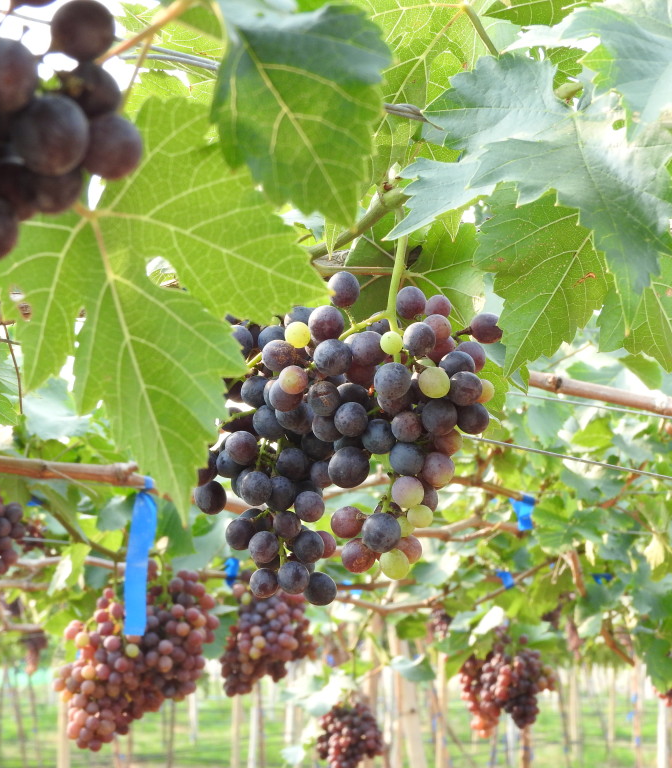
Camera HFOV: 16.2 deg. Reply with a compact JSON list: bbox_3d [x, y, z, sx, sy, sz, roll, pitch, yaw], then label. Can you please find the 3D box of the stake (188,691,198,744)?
[{"bbox_3d":[-1.746,3.793,29.000,0.085,1.300,0.085,0,-7,0],"label":"stake"}]

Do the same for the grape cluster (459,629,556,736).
[{"bbox_3d":[0.279,0.486,3.850,0.157,0.172,0.130,0,-7,0],"label":"grape cluster"}]

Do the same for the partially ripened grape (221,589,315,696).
[{"bbox_3d":[-0.096,0.360,3.300,0.131,0.151,0.110,0,-7,0],"label":"partially ripened grape"}]

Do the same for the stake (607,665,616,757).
[{"bbox_3d":[3.260,3.757,28.000,0.085,1.300,0.085,0,-7,0],"label":"stake"}]

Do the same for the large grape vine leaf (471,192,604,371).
[{"bbox_3d":[0.103,-0.056,1.180,0.075,0.105,0.040,0,-7,0],"label":"large grape vine leaf"}]

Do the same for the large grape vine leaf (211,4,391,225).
[{"bbox_3d":[-0.015,-0.114,1.000,0.077,0.094,0.040,0,-7,0],"label":"large grape vine leaf"}]

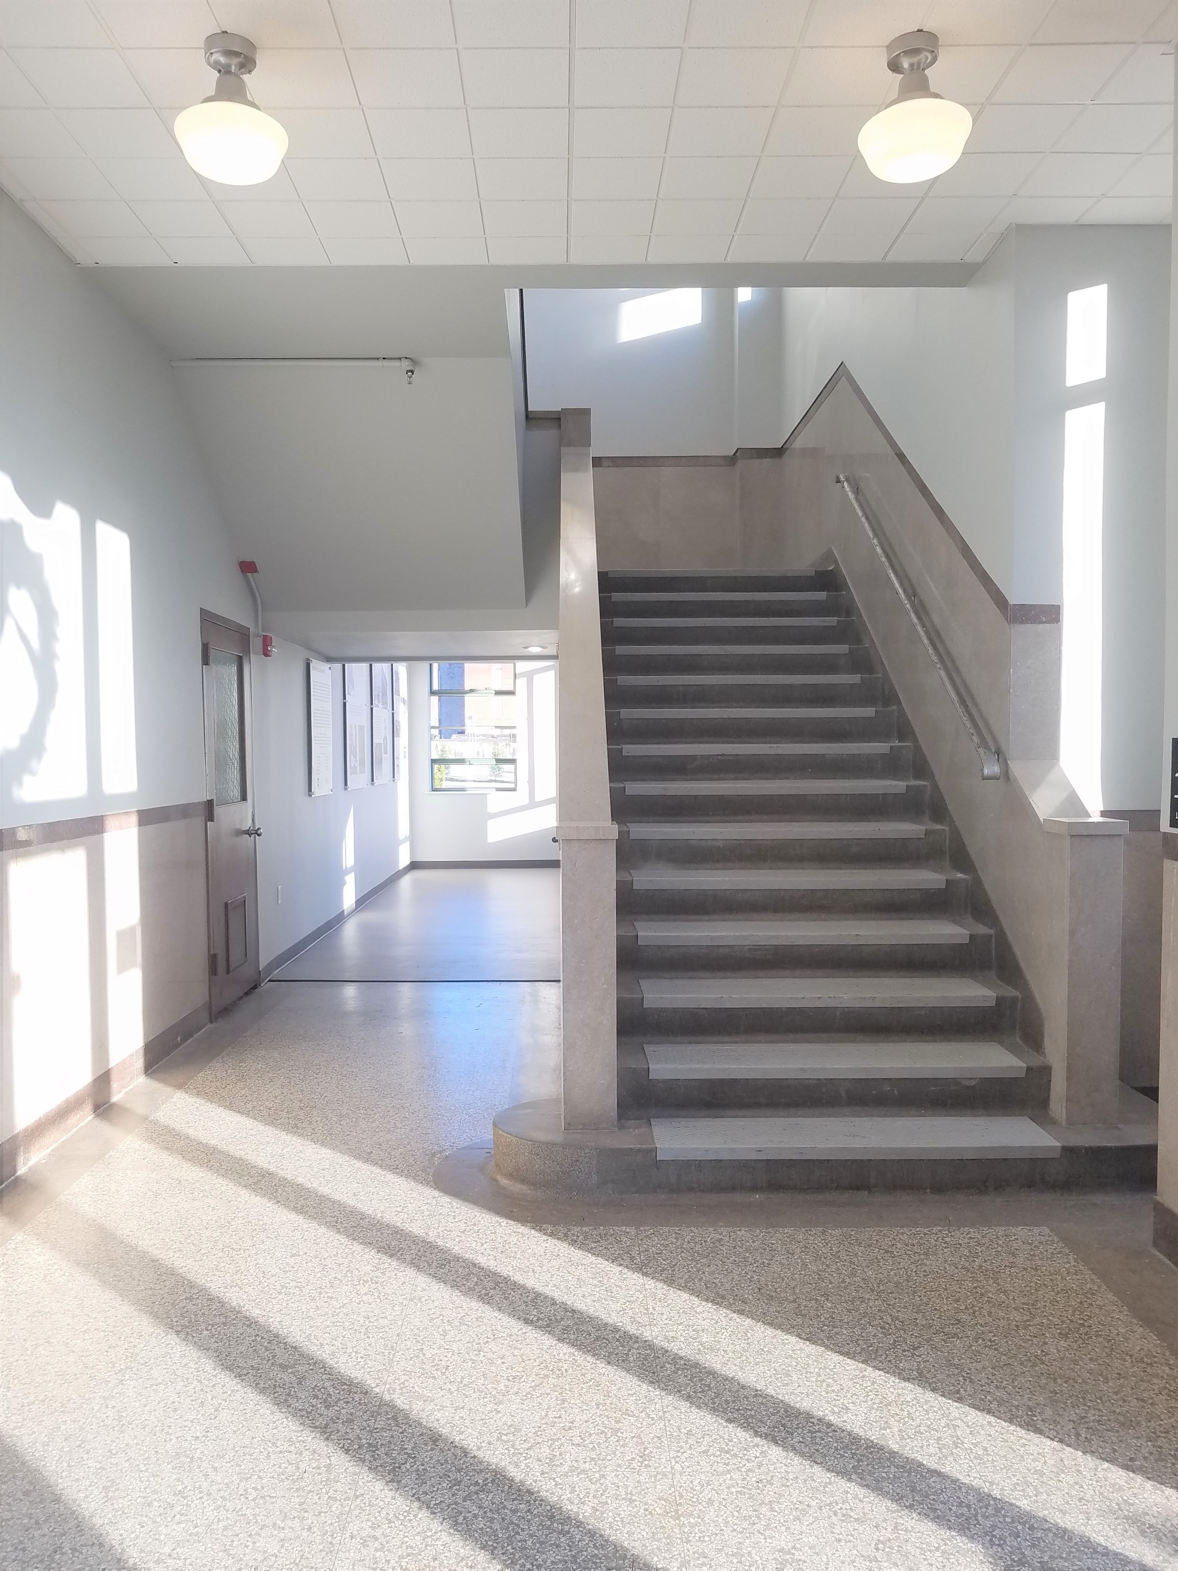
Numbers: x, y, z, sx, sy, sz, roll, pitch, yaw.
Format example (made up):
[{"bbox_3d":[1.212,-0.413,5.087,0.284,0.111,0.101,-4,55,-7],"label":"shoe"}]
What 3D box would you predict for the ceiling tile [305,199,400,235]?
[{"bbox_3d":[-0.847,-2.053,4.261,0.305,0.020,0.305,-1,2,-1],"label":"ceiling tile"}]

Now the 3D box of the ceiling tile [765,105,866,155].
[{"bbox_3d":[0.705,-2.011,3.612,0.302,0.020,0.302,-1,3,-1],"label":"ceiling tile"}]

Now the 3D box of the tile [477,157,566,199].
[{"bbox_3d":[-0.215,-2.009,3.889,0.302,0.020,0.300,-1,2,-1],"label":"tile"}]

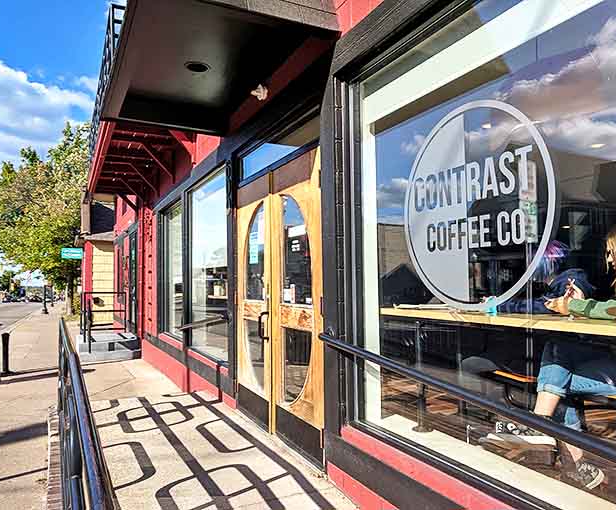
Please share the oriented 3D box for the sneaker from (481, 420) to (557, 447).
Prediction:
[{"bbox_3d":[0.936,0.791,2.270,0.285,0.115,0.105,-1,-3,3],"label":"sneaker"}]

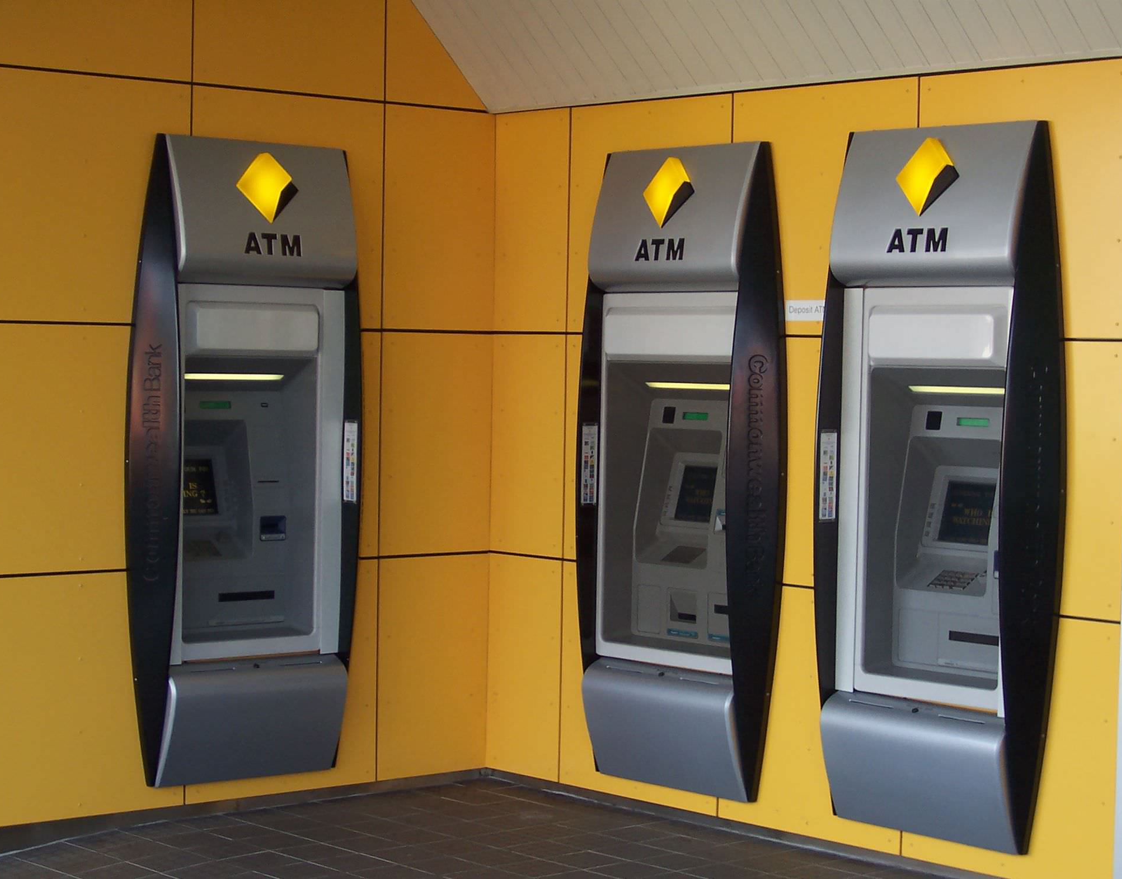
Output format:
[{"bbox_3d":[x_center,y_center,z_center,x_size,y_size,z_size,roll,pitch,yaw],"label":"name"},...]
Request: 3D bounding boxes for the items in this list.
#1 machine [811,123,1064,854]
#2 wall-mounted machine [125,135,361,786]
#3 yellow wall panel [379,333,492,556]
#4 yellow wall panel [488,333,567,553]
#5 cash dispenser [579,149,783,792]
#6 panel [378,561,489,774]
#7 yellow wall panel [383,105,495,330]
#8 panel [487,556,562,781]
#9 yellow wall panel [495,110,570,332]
[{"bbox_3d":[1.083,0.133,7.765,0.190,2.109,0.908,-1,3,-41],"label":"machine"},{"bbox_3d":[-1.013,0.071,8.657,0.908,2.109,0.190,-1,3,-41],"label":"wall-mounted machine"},{"bbox_3d":[-0.448,0.014,9.251,0.492,0.781,0.030,-1,3,-41],"label":"yellow wall panel"},{"bbox_3d":[-0.109,0.019,9.259,0.030,0.781,0.401,-1,3,-41],"label":"yellow wall panel"},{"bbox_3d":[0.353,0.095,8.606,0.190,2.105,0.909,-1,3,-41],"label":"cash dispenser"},{"bbox_3d":[-0.461,0.802,9.280,0.492,0.778,0.030,-1,3,-41],"label":"panel"},{"bbox_3d":[-0.434,-0.775,9.222,0.492,0.778,0.030,-1,3,-41],"label":"yellow wall panel"},{"bbox_3d":[-0.123,0.807,9.288,0.030,0.778,0.401,-1,3,-41],"label":"panel"},{"bbox_3d":[-0.096,-0.770,9.230,0.030,0.780,0.401,-1,3,-41],"label":"yellow wall panel"}]

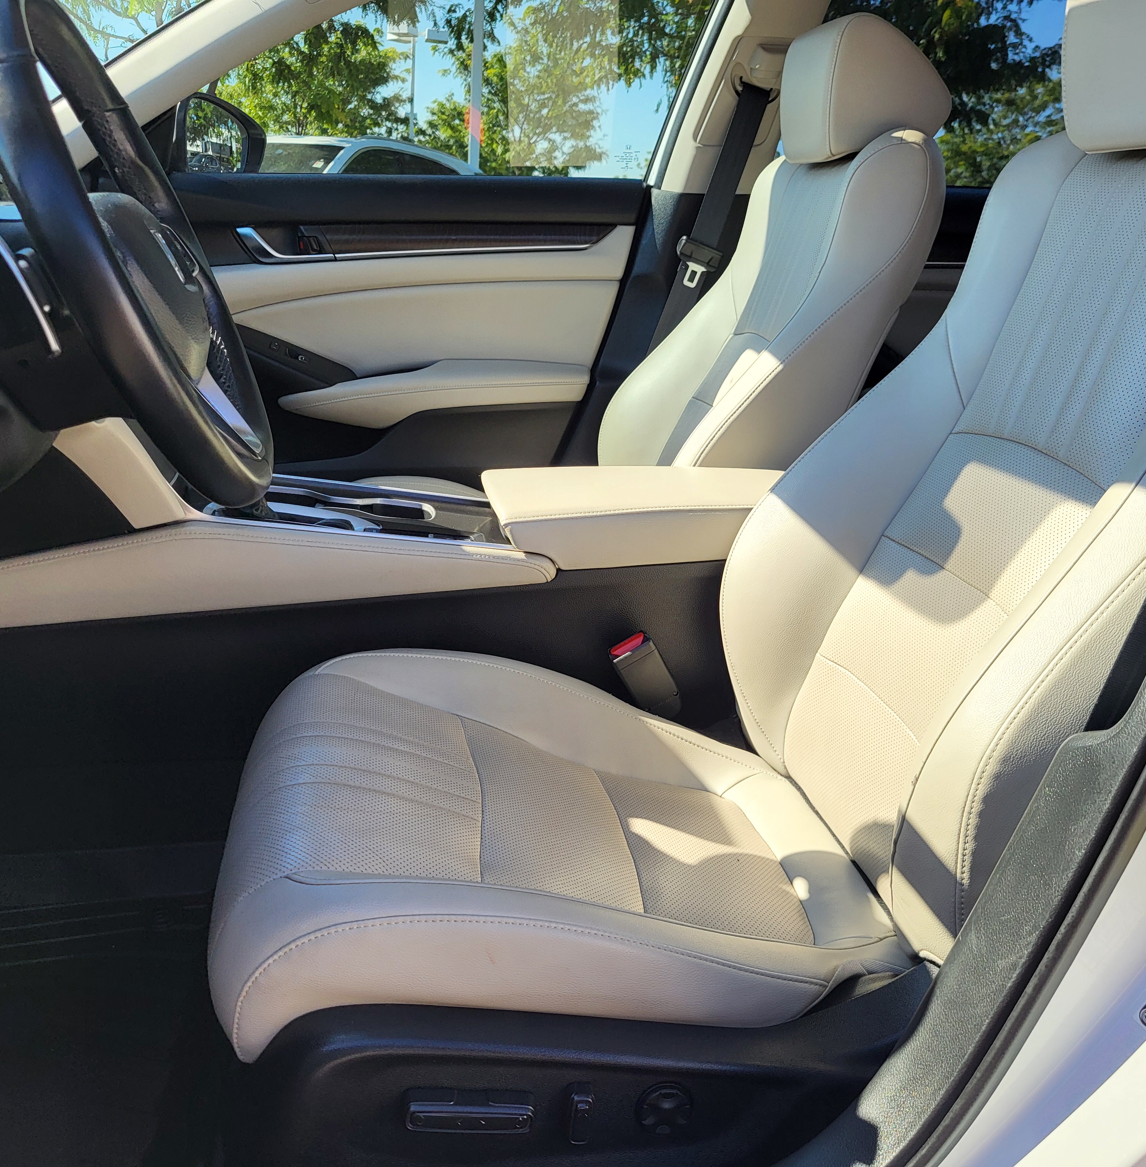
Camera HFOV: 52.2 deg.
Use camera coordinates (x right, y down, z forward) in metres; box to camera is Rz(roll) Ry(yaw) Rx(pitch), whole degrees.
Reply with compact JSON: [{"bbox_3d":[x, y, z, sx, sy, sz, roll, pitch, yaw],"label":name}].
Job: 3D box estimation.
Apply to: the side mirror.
[{"bbox_3d":[-0.606,-0.753,1.999,0.125,0.160,0.205,7,19,10],"label":"side mirror"}]

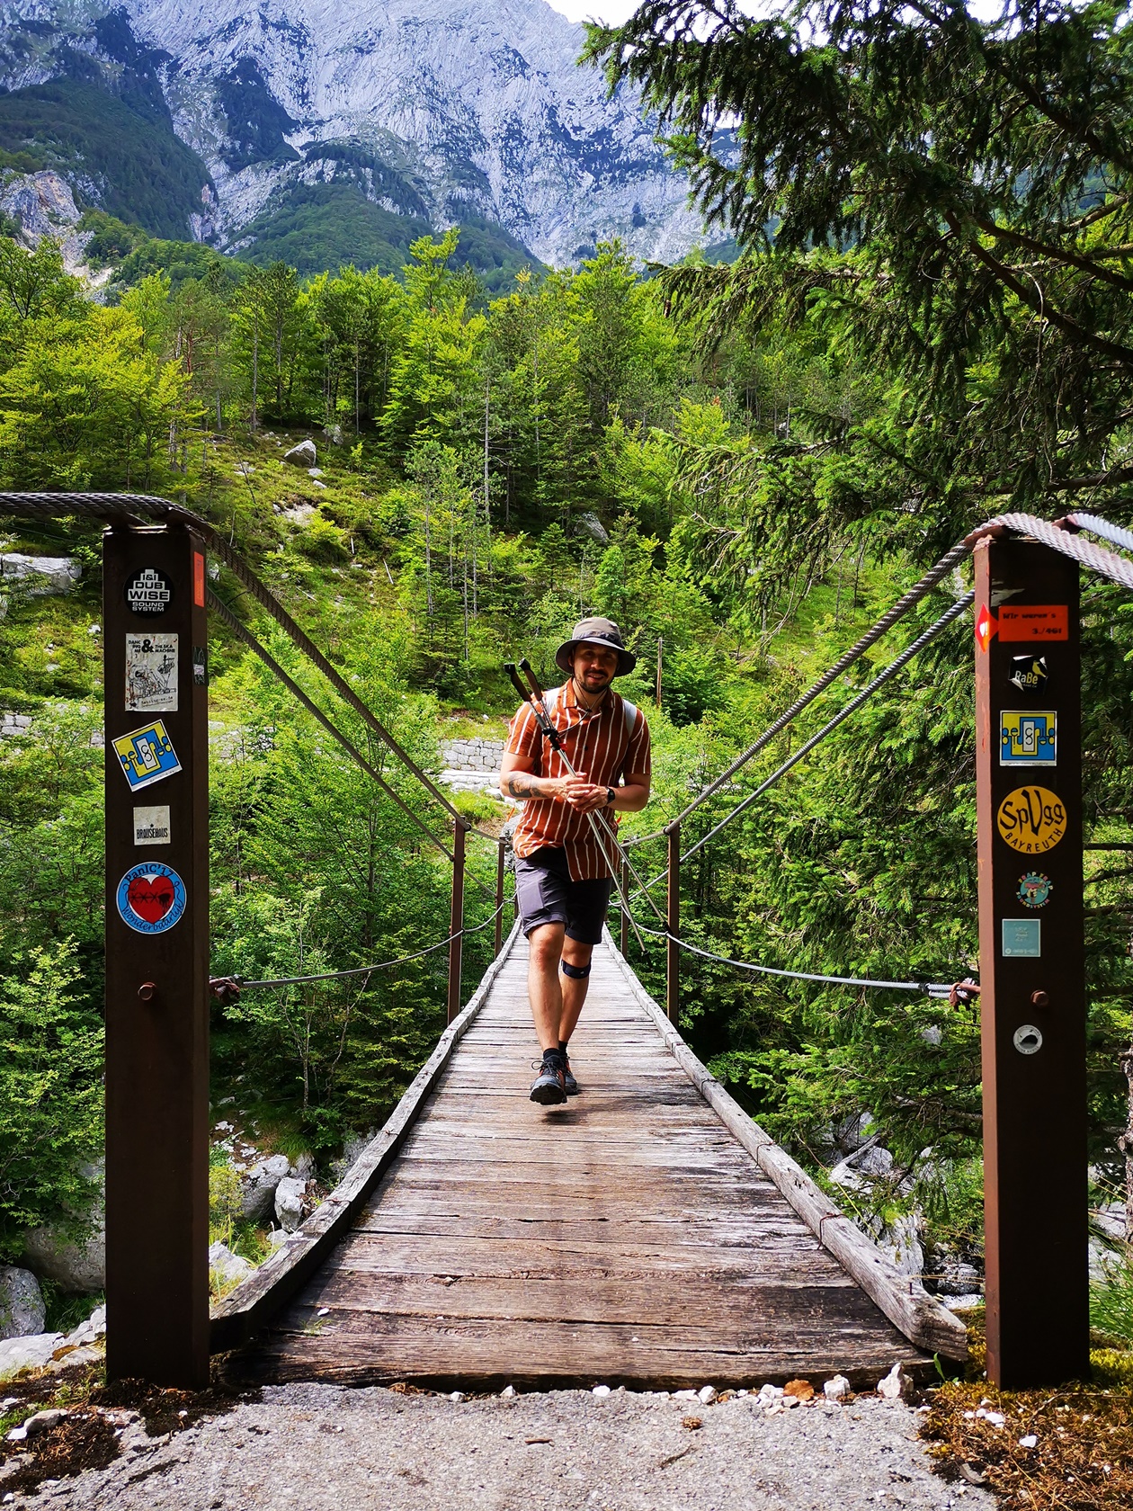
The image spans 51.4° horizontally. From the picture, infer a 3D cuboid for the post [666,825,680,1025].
[{"bbox_3d":[0.591,0.940,6.514,0.059,1.129,0.059,0,-1,0],"label":"post"}]

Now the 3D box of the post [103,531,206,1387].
[{"bbox_3d":[-0.595,0.285,1.720,0.125,1.233,0.071,0,-1,0],"label":"post"}]

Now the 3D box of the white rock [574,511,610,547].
[{"bbox_3d":[1.077,-9.615,50.000,1.450,1.500,1.300,0,-1,0],"label":"white rock"}]

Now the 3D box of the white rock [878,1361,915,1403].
[{"bbox_3d":[0.462,0.876,1.653,0.052,0.046,0.043,0,-1,0],"label":"white rock"}]

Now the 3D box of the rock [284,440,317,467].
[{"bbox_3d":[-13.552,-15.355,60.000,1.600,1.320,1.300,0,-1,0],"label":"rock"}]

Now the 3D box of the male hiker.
[{"bbox_3d":[0.032,0.374,4.178,0.530,1.713,0.594,0,-1,-5],"label":"male hiker"}]

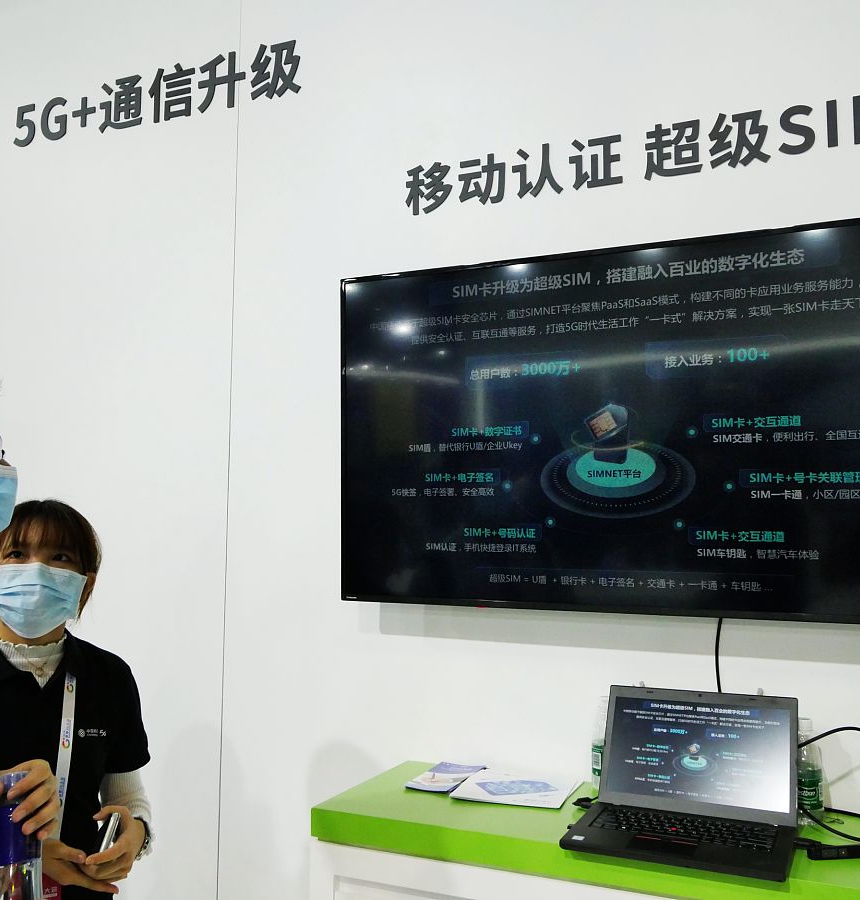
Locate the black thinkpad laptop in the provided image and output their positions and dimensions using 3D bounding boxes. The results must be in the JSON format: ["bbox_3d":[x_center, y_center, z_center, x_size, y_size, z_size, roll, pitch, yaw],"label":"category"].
[{"bbox_3d":[0.434,0.543,1.639,0.337,0.218,0.321,-2,-5,25],"label":"black thinkpad laptop"}]

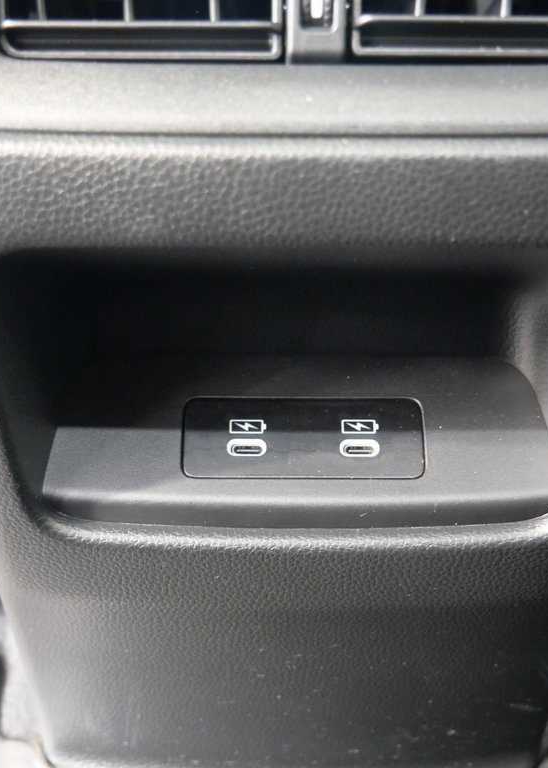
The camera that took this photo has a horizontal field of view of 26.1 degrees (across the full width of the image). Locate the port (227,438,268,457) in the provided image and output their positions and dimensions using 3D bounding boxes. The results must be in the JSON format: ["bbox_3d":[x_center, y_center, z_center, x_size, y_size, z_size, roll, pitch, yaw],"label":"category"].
[{"bbox_3d":[-0.008,0.019,0.348,0.012,0.004,0.006,0,61,0],"label":"port"}]

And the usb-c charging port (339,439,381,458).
[{"bbox_3d":[0.025,0.020,0.348,0.012,0.004,0.006,0,61,0],"label":"usb-c charging port"}]

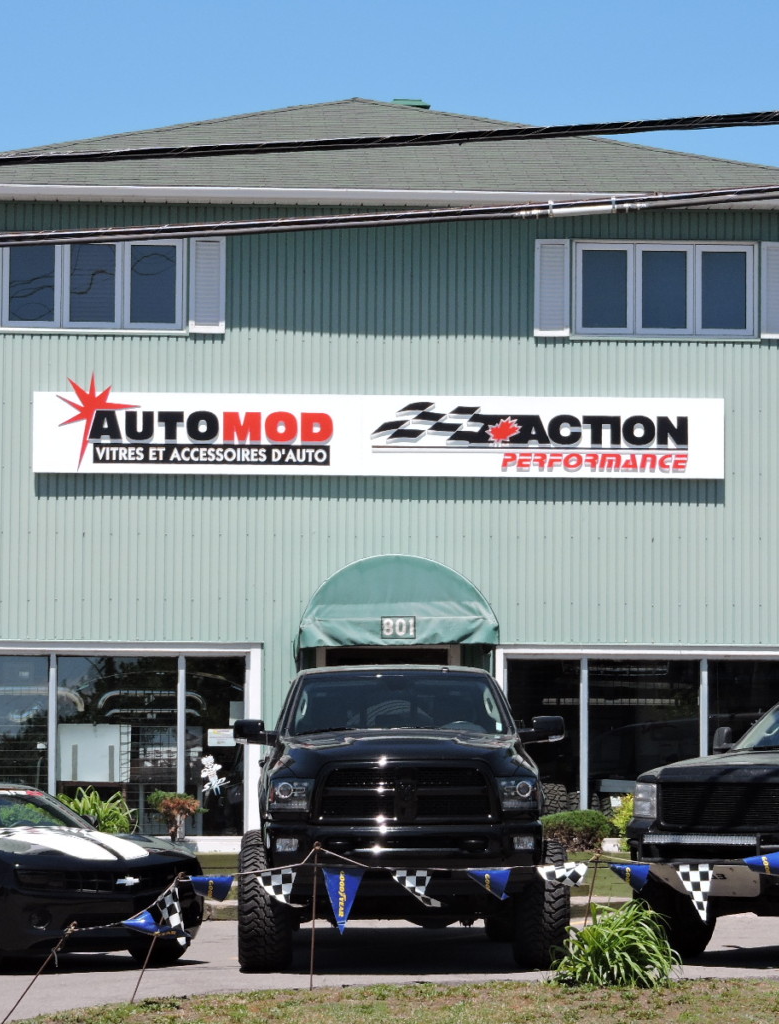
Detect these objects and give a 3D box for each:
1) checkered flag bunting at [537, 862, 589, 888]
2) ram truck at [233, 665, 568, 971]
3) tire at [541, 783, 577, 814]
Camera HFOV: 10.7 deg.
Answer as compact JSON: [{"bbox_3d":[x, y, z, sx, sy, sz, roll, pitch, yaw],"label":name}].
[{"bbox_3d":[1.167,2.435,27.800,0.340,0.180,0.200,0,-4,0],"label":"checkered flag bunting"},{"bbox_3d":[0.062,2.261,31.519,2.420,2.200,6.000,0,-3,-1],"label":"ram truck"},{"bbox_3d":[1.518,2.971,38.900,0.320,0.860,0.860,0,-4,0],"label":"tire"}]

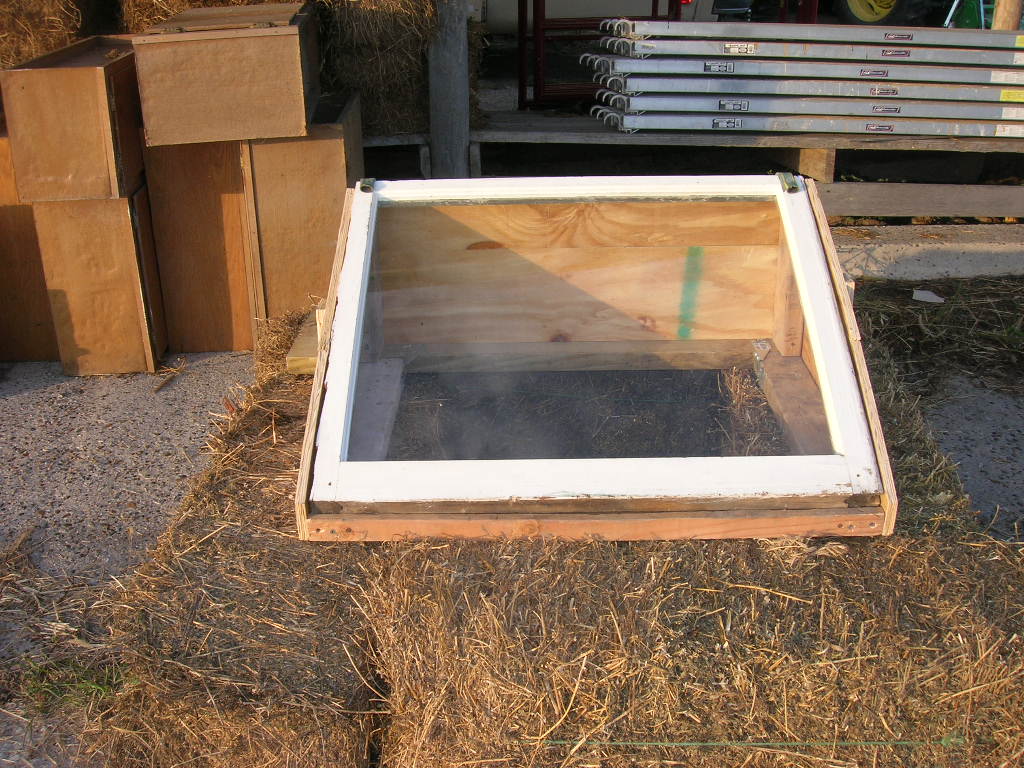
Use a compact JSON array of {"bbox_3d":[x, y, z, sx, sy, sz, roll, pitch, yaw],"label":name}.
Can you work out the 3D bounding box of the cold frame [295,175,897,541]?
[{"bbox_3d":[0.134,-0.088,1.839,0.950,0.405,0.700,-1,26,2],"label":"cold frame"}]

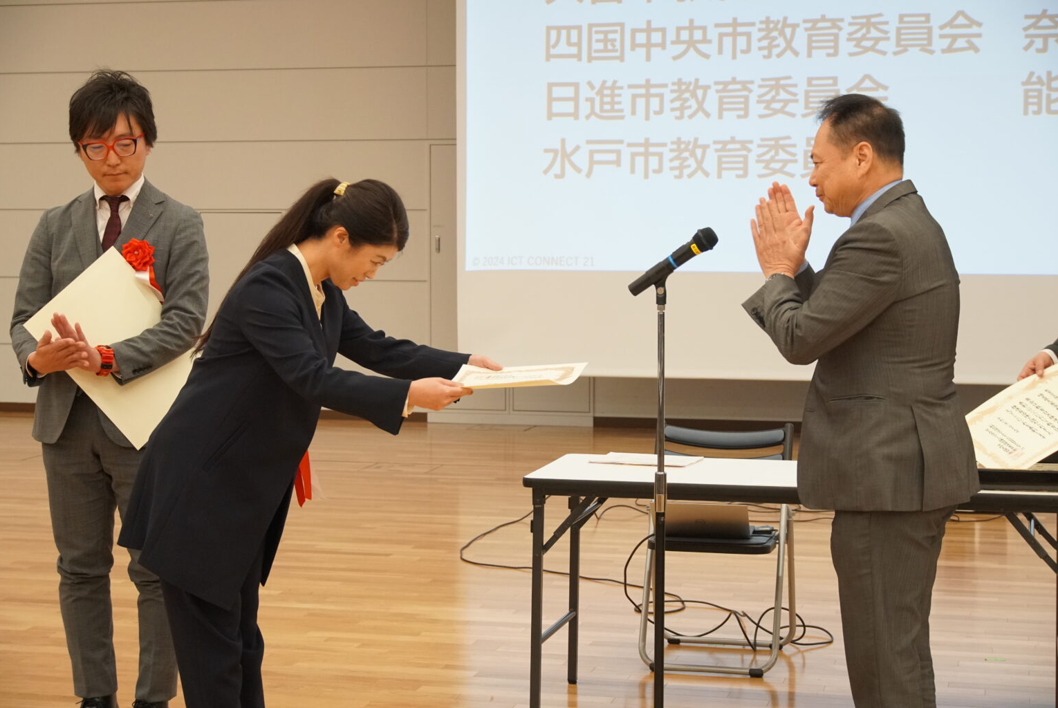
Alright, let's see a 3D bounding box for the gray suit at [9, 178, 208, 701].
[{"bbox_3d":[-1.145,0.238,5.120,0.530,1.410,0.370,0,4,2],"label":"gray suit"}]

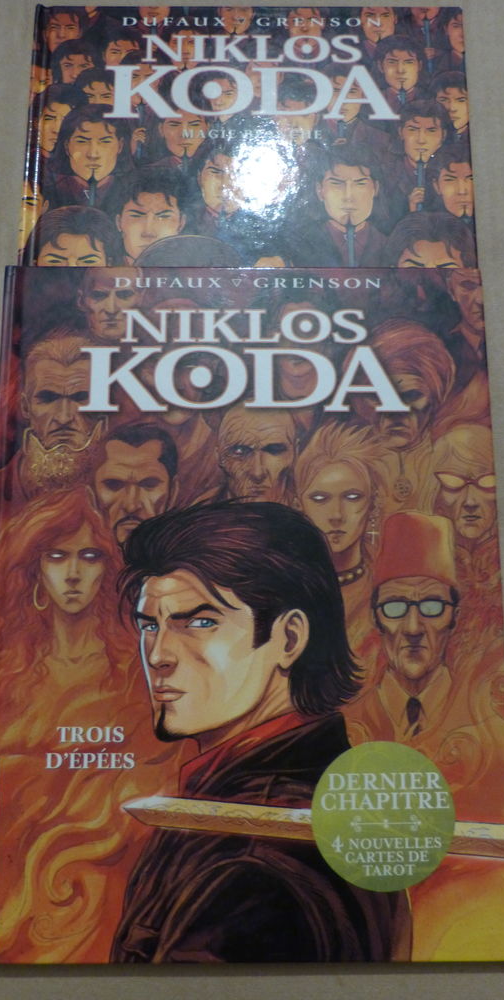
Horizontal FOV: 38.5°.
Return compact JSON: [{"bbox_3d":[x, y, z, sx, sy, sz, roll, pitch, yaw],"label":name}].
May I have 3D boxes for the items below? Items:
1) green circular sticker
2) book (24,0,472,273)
[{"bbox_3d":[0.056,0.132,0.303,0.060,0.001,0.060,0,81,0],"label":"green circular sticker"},{"bbox_3d":[-0.002,-0.111,0.358,0.225,0.010,0.302,0,79,0],"label":"book"}]

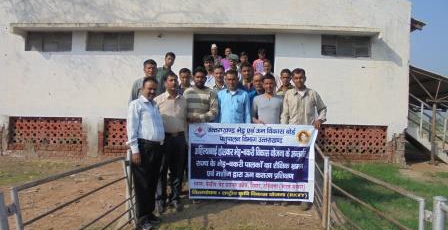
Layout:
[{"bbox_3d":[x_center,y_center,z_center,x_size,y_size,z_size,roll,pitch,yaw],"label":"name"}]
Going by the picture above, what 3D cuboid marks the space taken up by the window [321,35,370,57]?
[{"bbox_3d":[3.405,-1.909,9.362,1.351,0.565,0.100,1,-1,2],"label":"window"}]

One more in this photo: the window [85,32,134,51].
[{"bbox_3d":[-3.238,-2.087,9.595,1.383,0.549,0.100,1,-1,2],"label":"window"}]

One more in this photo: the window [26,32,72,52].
[{"bbox_3d":[-5.015,-2.102,9.657,1.345,0.560,0.100,1,-1,2],"label":"window"}]

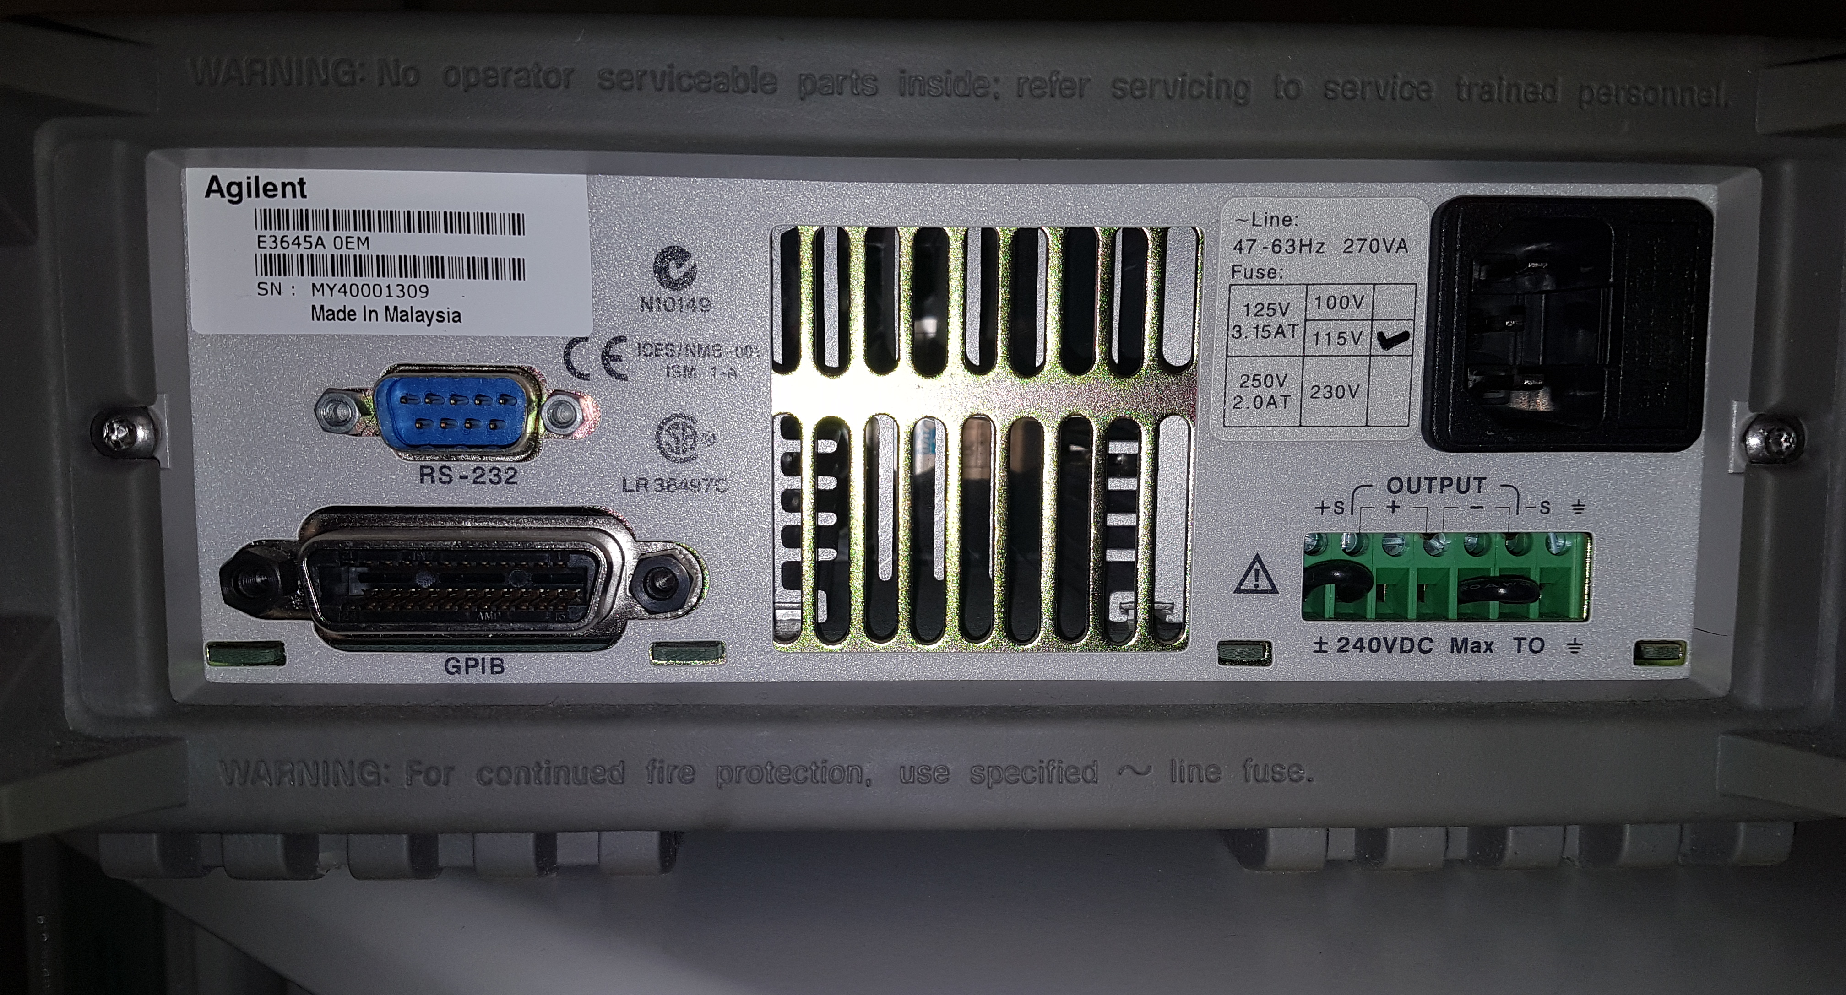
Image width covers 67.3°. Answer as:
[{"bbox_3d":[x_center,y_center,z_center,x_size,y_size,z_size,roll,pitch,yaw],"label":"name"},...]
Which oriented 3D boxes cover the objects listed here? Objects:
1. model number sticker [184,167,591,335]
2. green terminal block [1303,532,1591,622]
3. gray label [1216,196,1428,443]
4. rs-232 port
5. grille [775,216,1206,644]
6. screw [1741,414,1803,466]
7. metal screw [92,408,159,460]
[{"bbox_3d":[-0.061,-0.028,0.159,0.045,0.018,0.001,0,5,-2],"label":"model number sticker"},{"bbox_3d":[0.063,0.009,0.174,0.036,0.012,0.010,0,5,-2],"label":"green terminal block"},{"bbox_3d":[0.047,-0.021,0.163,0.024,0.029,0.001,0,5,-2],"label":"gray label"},{"bbox_3d":[-0.053,-0.010,0.159,0.031,0.012,0.008,0,5,-2],"label":"rs-232 port"},{"bbox_3d":[0.007,-0.006,0.164,0.050,0.050,0.002,0,5,-2],"label":"grille"},{"bbox_3d":[0.099,-0.007,0.161,0.006,0.006,0.004,0,5,-2],"label":"screw"},{"bbox_3d":[-0.089,-0.007,0.155,0.006,0.006,0.004,0,5,-2],"label":"metal screw"}]

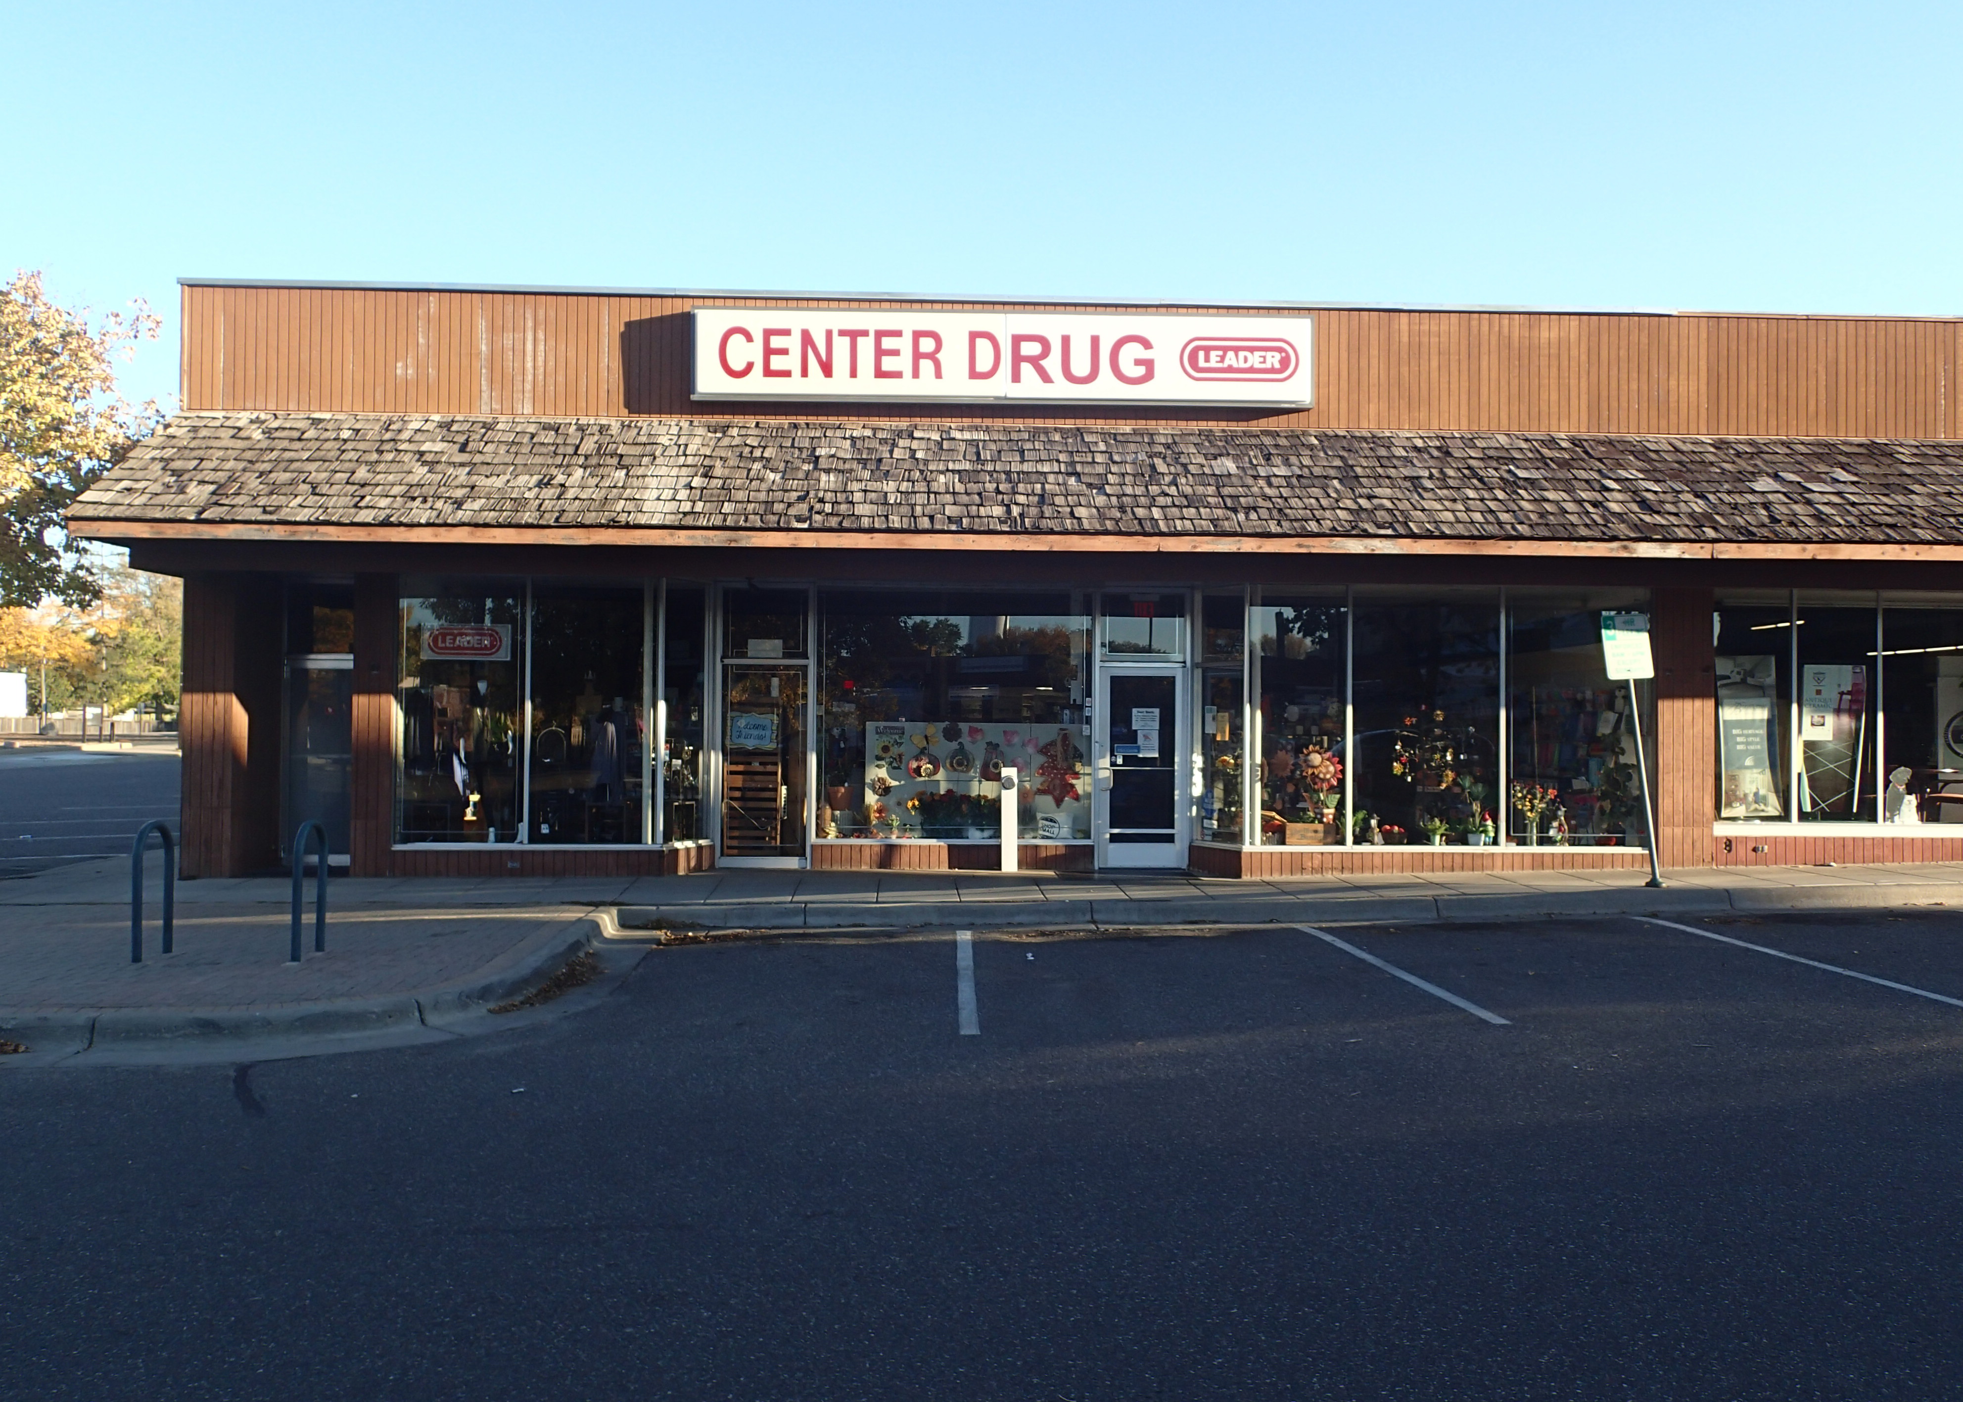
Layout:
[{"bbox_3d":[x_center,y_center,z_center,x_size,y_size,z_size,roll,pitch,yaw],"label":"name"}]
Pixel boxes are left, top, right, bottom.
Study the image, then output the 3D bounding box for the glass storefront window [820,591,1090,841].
[{"bbox_3d":[-0.281,0.162,16.895,2.866,2.653,0.080,0,-1,-3],"label":"glass storefront window"}]

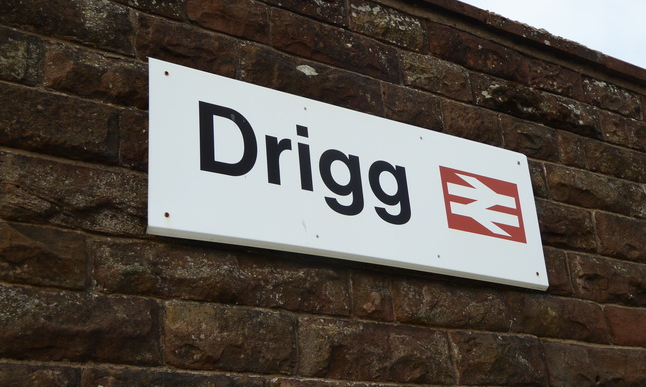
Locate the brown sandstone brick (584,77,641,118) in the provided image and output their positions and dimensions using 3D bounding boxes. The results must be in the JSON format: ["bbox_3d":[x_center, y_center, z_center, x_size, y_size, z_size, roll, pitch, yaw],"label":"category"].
[{"bbox_3d":[1.144,-0.369,3.791,0.350,0.132,0.150,11,-27,-33],"label":"brown sandstone brick"}]

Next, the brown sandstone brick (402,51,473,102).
[{"bbox_3d":[0.354,-0.379,3.204,0.307,0.142,0.150,11,-27,-33],"label":"brown sandstone brick"}]

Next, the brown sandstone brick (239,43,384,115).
[{"bbox_3d":[-0.071,-0.318,2.858,0.528,0.149,0.150,11,-27,-33],"label":"brown sandstone brick"}]

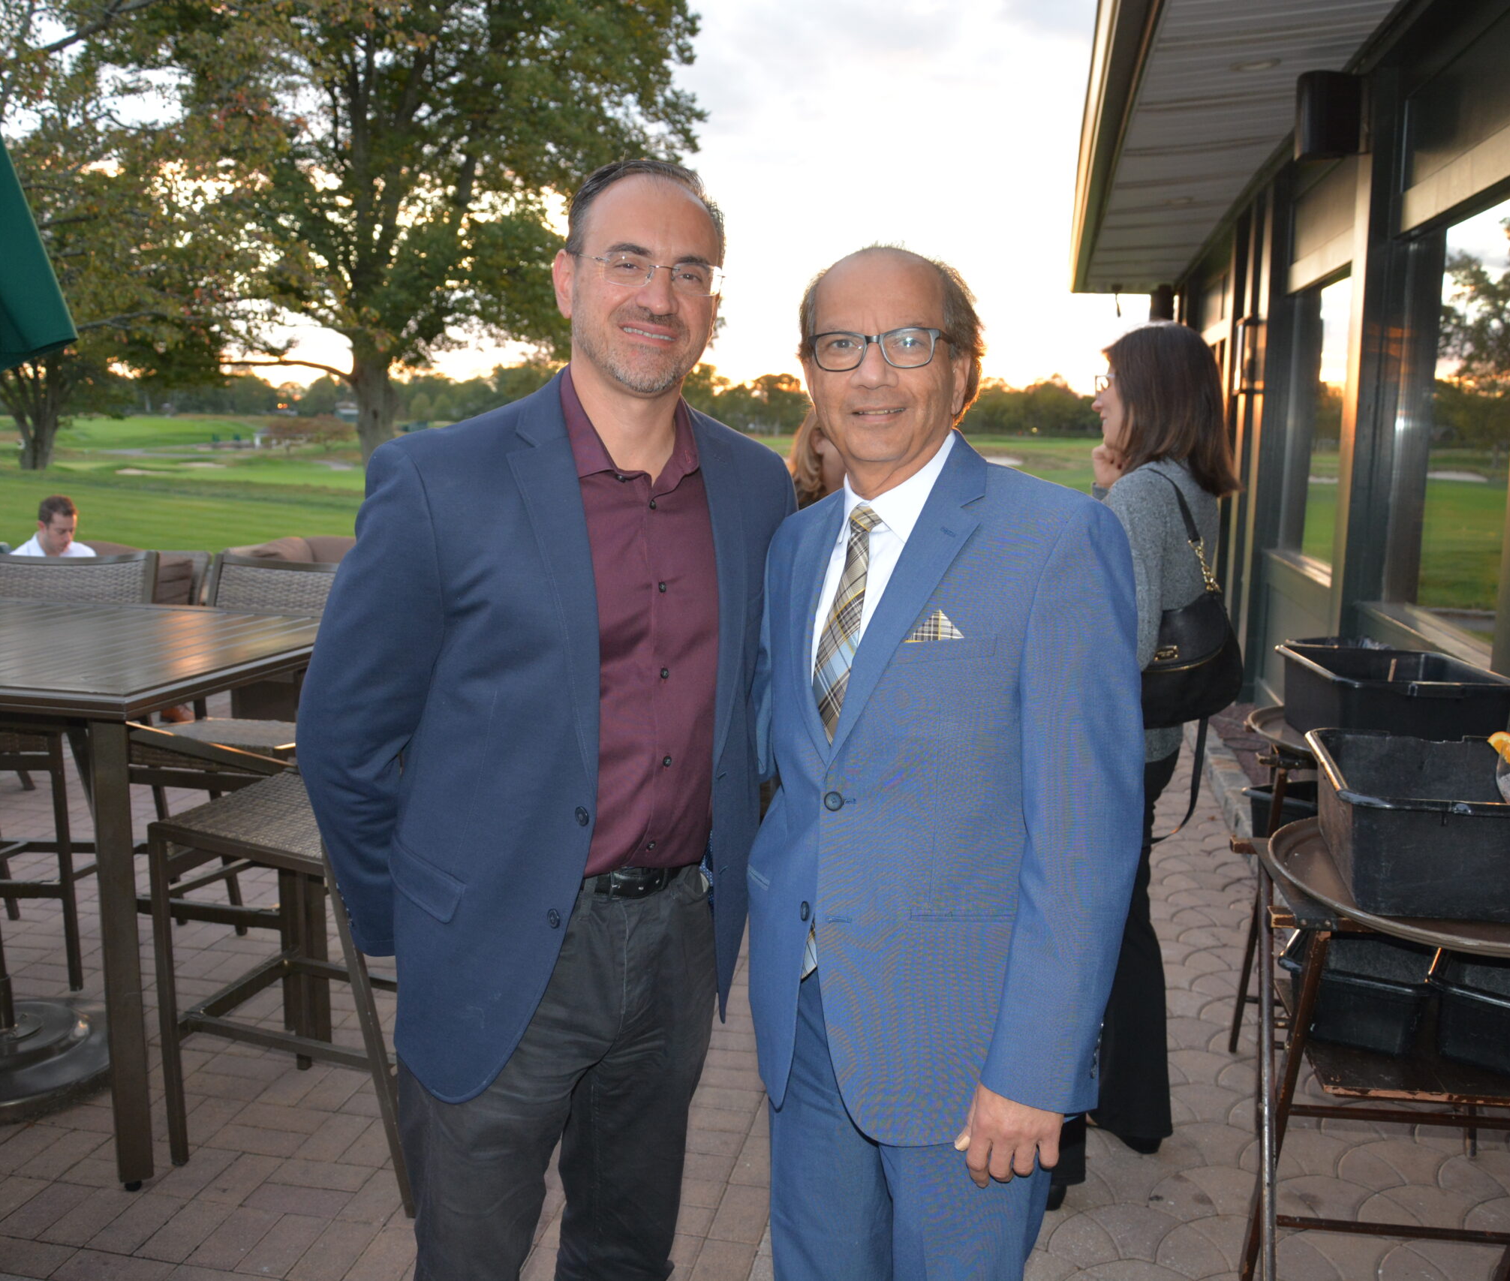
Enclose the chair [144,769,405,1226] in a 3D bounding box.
[{"bbox_3d":[-0.862,0.513,3.057,0.610,1.150,0.530,3,8,17],"label":"chair"}]

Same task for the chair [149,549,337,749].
[{"bbox_3d":[-1.386,0.380,3.970,0.540,1.150,0.600,2,8,14],"label":"chair"}]

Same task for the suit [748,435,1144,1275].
[{"bbox_3d":[0.195,0.515,1.660,0.520,1.450,0.330,6,10,31],"label":"suit"}]

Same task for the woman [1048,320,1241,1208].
[{"bbox_3d":[0.768,0.254,2.904,0.380,1.730,0.470,4,9,22],"label":"woman"}]

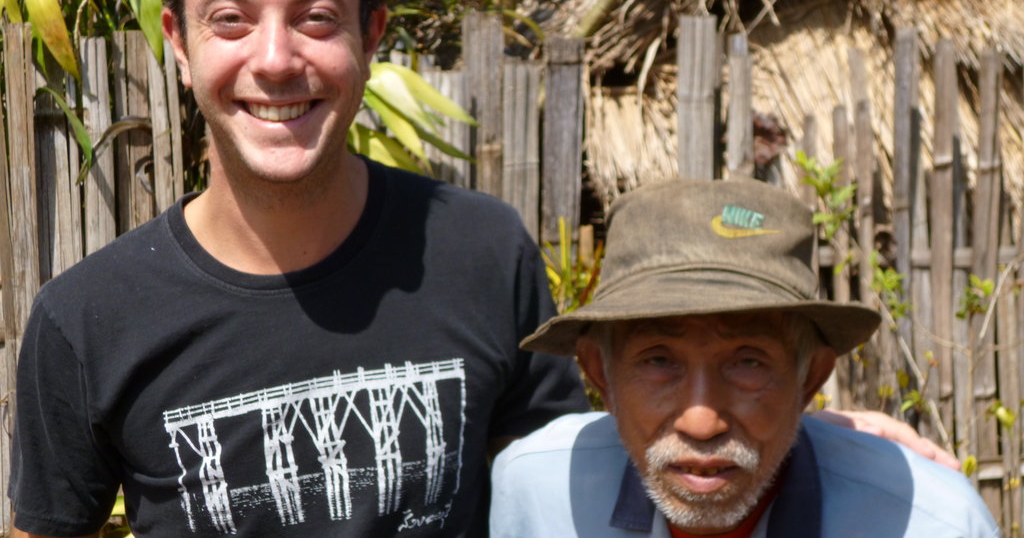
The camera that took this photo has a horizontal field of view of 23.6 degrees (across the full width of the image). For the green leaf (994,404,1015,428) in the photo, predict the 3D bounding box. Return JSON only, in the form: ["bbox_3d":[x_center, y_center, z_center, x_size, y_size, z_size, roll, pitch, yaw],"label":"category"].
[{"bbox_3d":[0.552,0.166,2.750,0.022,0.027,0.020,0,0,0],"label":"green leaf"}]

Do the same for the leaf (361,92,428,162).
[{"bbox_3d":[-0.114,-0.139,2.420,0.028,0.105,0.035,-39,0,0],"label":"leaf"}]

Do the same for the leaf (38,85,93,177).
[{"bbox_3d":[-0.448,-0.138,2.470,0.025,0.102,0.035,-30,0,-10],"label":"leaf"}]

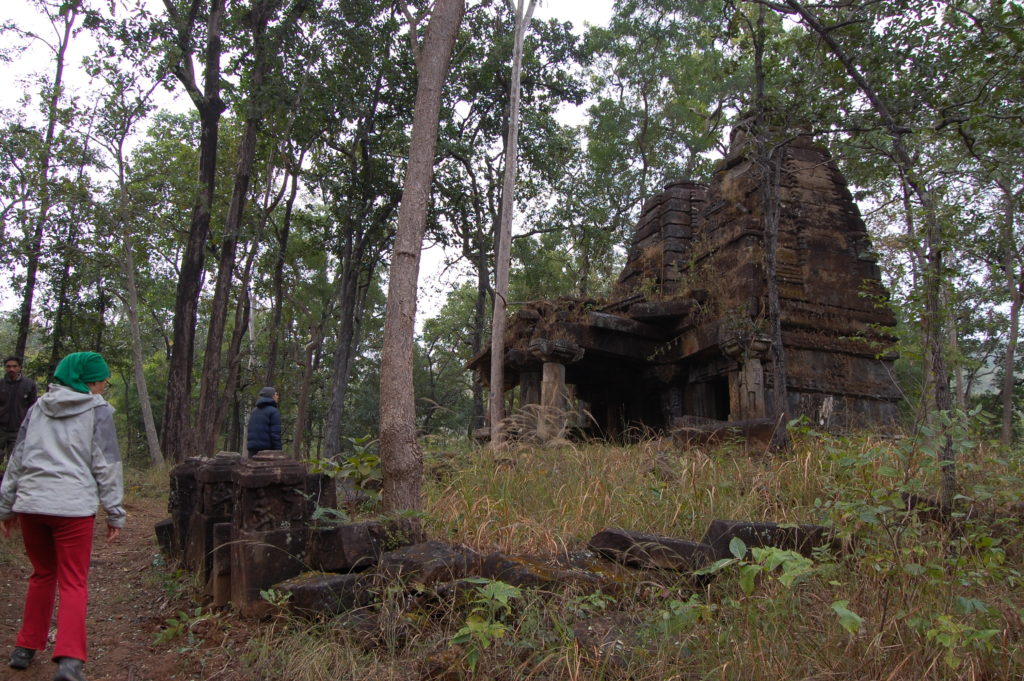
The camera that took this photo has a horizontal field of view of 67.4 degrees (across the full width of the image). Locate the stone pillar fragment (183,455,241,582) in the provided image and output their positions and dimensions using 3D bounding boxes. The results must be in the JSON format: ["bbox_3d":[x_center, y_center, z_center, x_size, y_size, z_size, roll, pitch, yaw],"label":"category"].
[{"bbox_3d":[-2.430,1.470,6.500,0.500,1.040,0.480,7,-10,-30],"label":"stone pillar fragment"}]

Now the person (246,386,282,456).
[{"bbox_3d":[-3.515,1.506,10.900,0.550,1.720,0.380,-3,-10,30],"label":"person"}]

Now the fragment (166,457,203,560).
[{"bbox_3d":[-2.970,1.570,7.250,0.480,0.960,0.460,7,-10,-30],"label":"fragment"}]

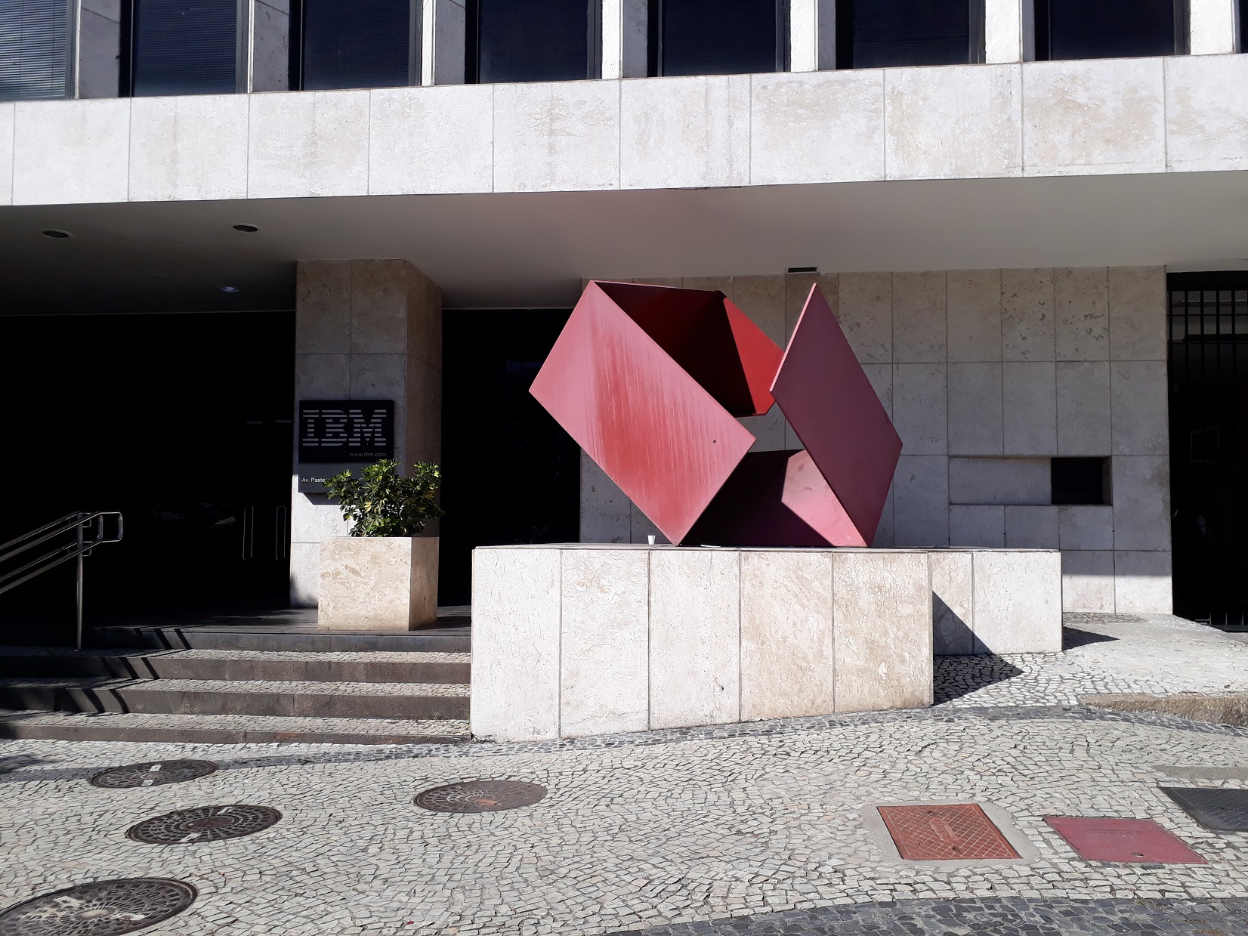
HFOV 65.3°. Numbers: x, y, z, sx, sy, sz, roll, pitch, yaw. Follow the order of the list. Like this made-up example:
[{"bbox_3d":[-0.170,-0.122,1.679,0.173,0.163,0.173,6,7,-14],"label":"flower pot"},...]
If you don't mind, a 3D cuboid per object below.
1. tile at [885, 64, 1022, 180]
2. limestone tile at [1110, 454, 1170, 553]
[{"bbox_3d":[2.421,-2.539,7.165,0.984,0.841,0.030,0,-2,6],"label":"tile"},{"bbox_3d":[5.167,0.348,9.729,0.547,0.949,0.030,0,-3,5],"label":"limestone tile"}]

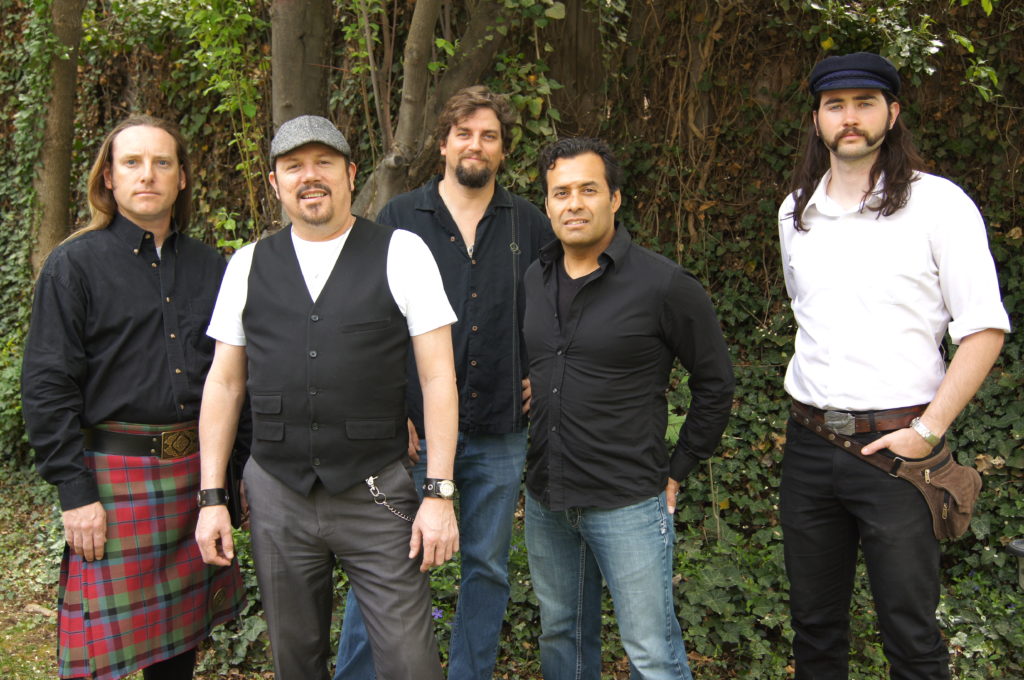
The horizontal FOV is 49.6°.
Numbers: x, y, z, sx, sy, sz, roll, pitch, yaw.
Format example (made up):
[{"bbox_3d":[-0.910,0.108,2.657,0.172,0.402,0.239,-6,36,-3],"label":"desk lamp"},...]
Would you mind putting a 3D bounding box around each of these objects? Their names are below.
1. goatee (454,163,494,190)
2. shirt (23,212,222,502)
[{"bbox_3d":[-0.095,-0.407,2.740,0.090,0.066,0.060,0,3,-2],"label":"goatee"},{"bbox_3d":[-0.872,0.047,2.560,0.530,0.660,0.330,-3,6,-34],"label":"shirt"}]

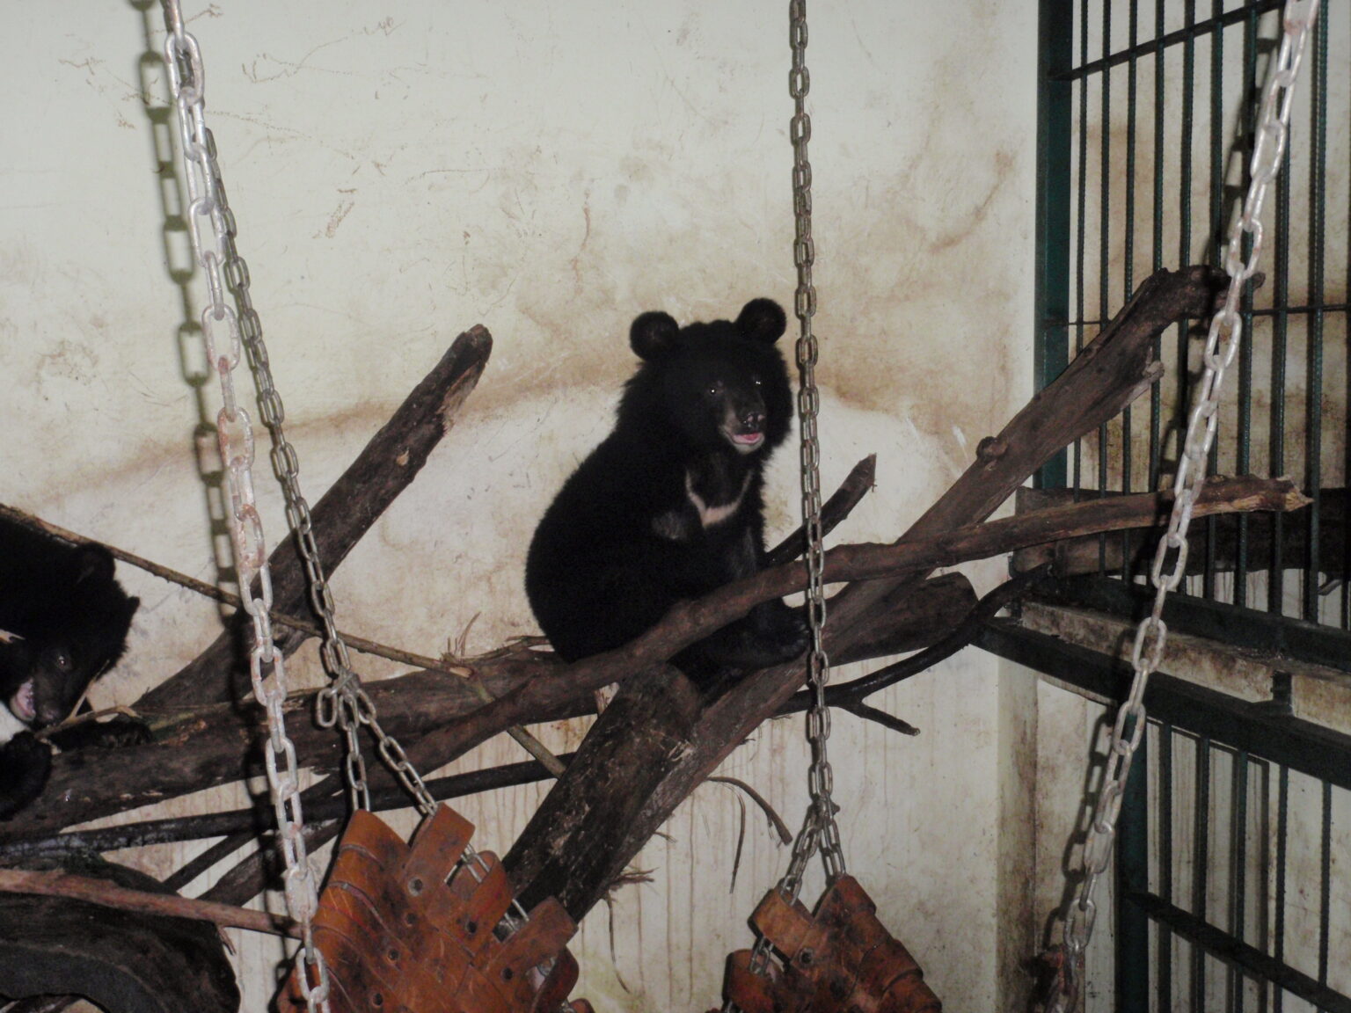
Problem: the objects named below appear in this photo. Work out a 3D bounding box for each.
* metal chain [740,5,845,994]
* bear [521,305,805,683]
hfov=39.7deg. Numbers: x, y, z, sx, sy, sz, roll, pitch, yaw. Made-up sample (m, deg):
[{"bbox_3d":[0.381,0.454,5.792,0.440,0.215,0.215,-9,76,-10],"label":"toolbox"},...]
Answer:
[{"bbox_3d":[0.178,-0.060,2.900,0.150,1.580,0.090,-1,-13,0],"label":"metal chain"},{"bbox_3d":[-0.016,-0.023,3.240,0.480,0.670,0.370,4,6,44],"label":"bear"}]

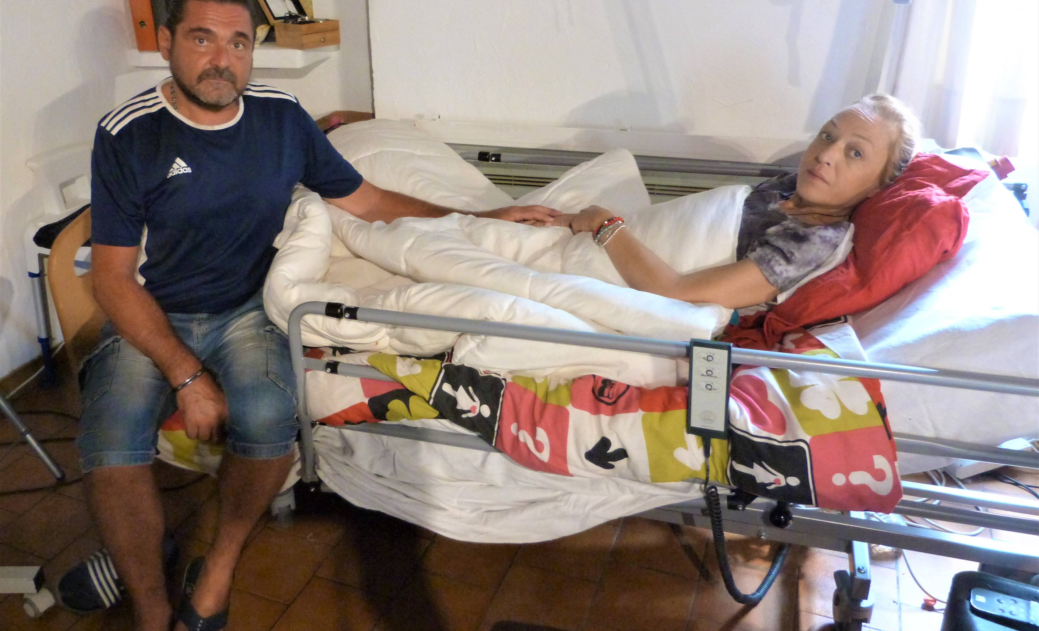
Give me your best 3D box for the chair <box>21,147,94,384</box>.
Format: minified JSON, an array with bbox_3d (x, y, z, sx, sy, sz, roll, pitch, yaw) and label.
[{"bbox_3d":[-1.338,-0.219,2.611,0.500,0.760,0.510,6,29,14],"label":"chair"}]

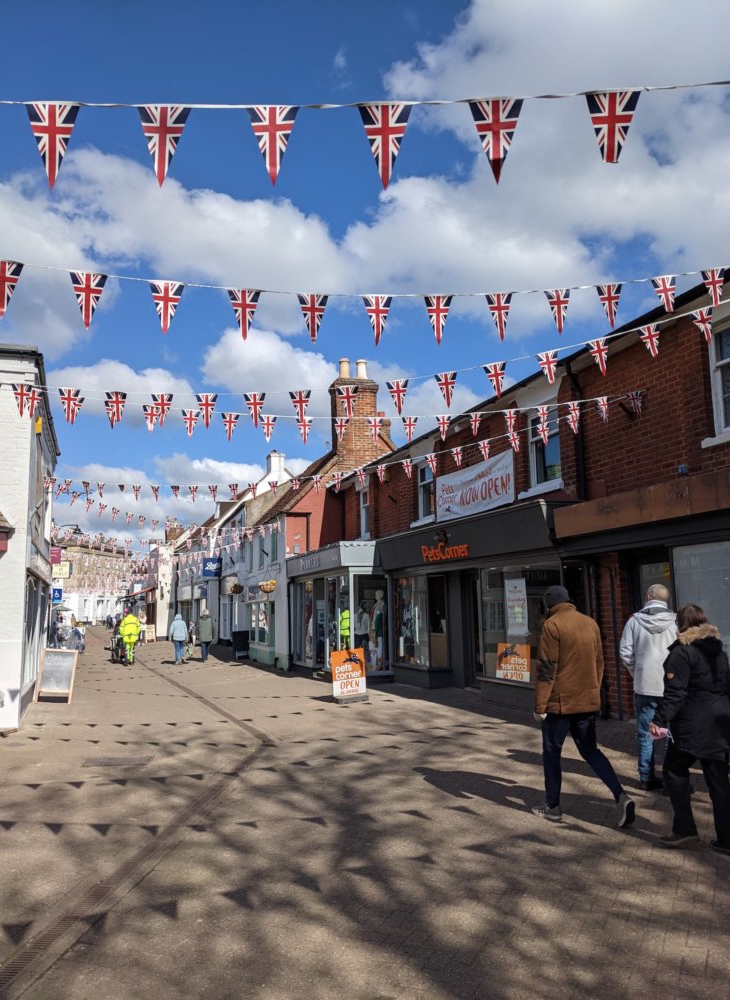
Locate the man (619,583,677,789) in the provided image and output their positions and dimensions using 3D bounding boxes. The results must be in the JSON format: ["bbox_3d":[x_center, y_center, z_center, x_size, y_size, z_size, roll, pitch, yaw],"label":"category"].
[{"bbox_3d":[2.539,1.678,7.079,0.530,1.780,0.420,1,-8,-15],"label":"man"}]

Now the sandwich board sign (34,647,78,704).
[{"bbox_3d":[-5.853,3.342,14.787,0.660,0.980,0.500,1,-8,-12],"label":"sandwich board sign"}]

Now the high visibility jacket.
[{"bbox_3d":[-7.488,4.086,24.800,0.660,0.860,0.380,1,-8,-17],"label":"high visibility jacket"}]

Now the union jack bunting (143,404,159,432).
[{"bbox_3d":[-2.203,-0.844,8.080,0.185,0.300,0.030,1,-8,-13],"label":"union jack bunting"}]

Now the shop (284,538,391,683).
[{"bbox_3d":[-0.498,2.819,19.493,1.900,3.080,4.300,2,-8,-19],"label":"shop"}]

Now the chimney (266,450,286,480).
[{"bbox_3d":[-4.690,-1.676,41.265,0.850,1.450,0.800,2,-8,-19],"label":"chimney"}]

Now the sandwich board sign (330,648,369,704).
[{"bbox_3d":[-0.253,3.112,13.846,0.640,0.920,0.400,3,-9,-27],"label":"sandwich board sign"}]

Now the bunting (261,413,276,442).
[{"bbox_3d":[-1.030,-0.762,8.350,0.185,0.305,0.030,1,-8,-13],"label":"bunting"}]

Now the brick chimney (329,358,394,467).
[{"bbox_3d":[-0.309,-2.509,22.958,1.300,3.100,0.750,2,-8,-19],"label":"brick chimney"}]

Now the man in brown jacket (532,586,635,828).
[{"bbox_3d":[1.622,1.568,6.073,0.500,1.750,0.660,4,-10,-33],"label":"man in brown jacket"}]

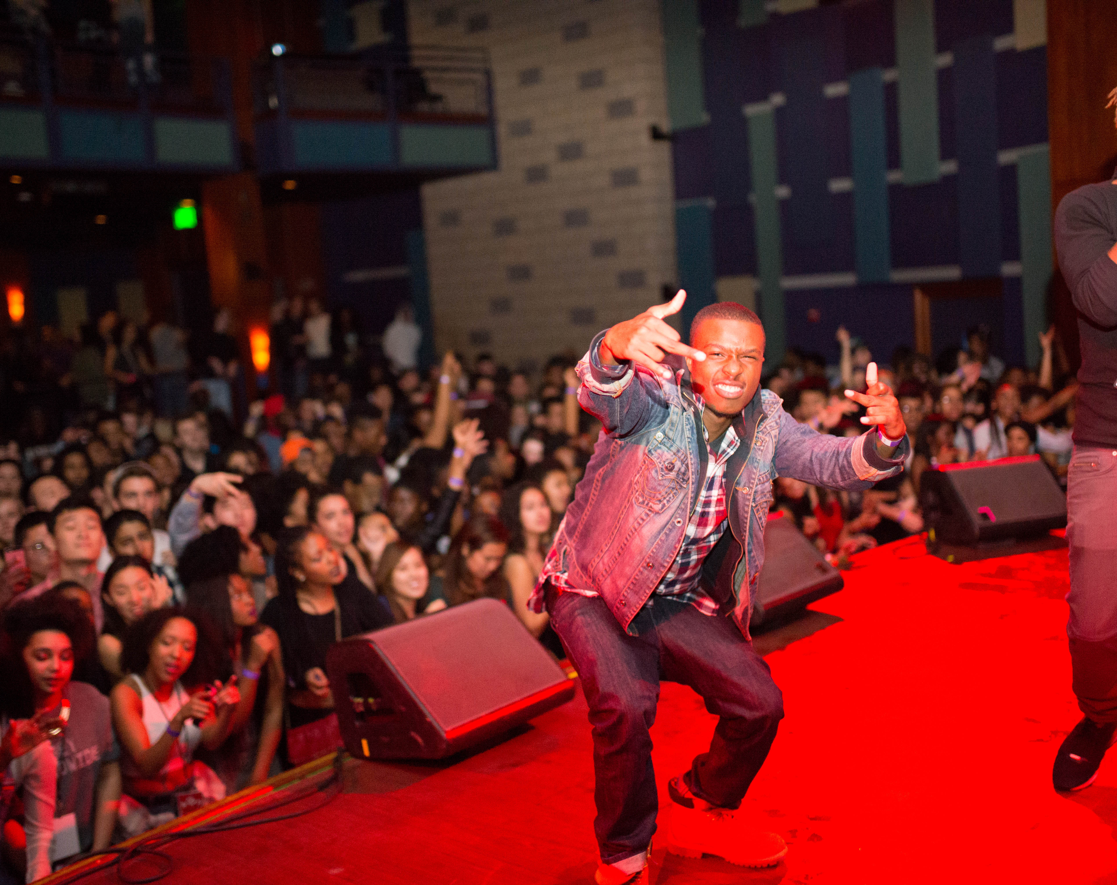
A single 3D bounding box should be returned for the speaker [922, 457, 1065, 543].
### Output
[{"bbox_3d":[2.226,0.270,6.481,0.645,0.350,0.430,-7,7,-24],"label":"speaker"}]

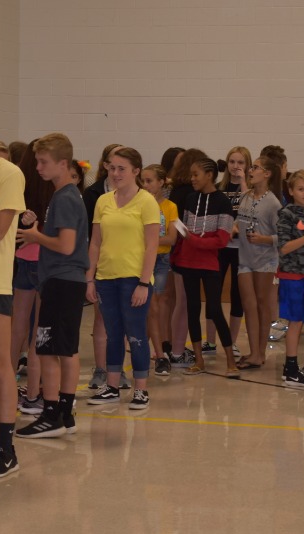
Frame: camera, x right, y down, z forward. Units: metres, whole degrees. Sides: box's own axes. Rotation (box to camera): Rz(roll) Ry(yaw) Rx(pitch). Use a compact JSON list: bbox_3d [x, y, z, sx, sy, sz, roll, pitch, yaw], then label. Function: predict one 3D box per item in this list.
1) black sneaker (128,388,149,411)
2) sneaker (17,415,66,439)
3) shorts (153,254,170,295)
[{"bbox_3d":[-0.075,0.774,9.008,0.098,0.100,0.255,2,4,9],"label":"black sneaker"},{"bbox_3d":[-0.577,0.823,8.011,0.285,0.112,0.103,-1,4,-31],"label":"sneaker"},{"bbox_3d":[0.004,0.026,10.739,0.280,0.300,0.205,3,4,25],"label":"shorts"}]

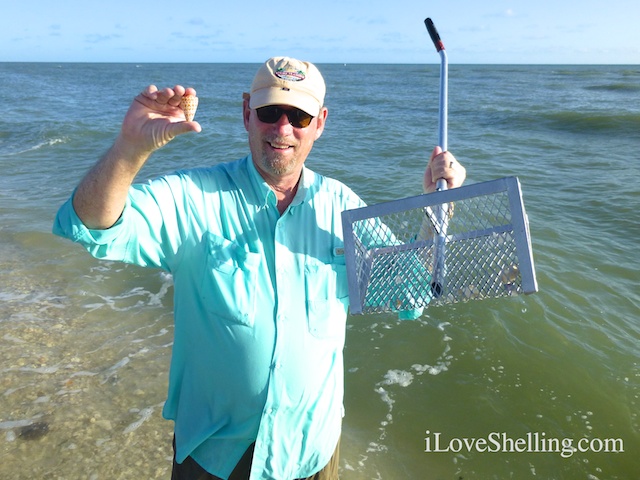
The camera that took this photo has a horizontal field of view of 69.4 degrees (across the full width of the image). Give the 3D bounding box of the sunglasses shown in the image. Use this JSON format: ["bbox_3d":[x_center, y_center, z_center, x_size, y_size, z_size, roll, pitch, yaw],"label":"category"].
[{"bbox_3d":[-0.079,-0.286,1.058,0.138,0.042,0.140,7,18,-7],"label":"sunglasses"}]

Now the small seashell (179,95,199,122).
[{"bbox_3d":[-0.248,-0.251,0.880,0.034,0.053,0.033,0,18,-16],"label":"small seashell"}]

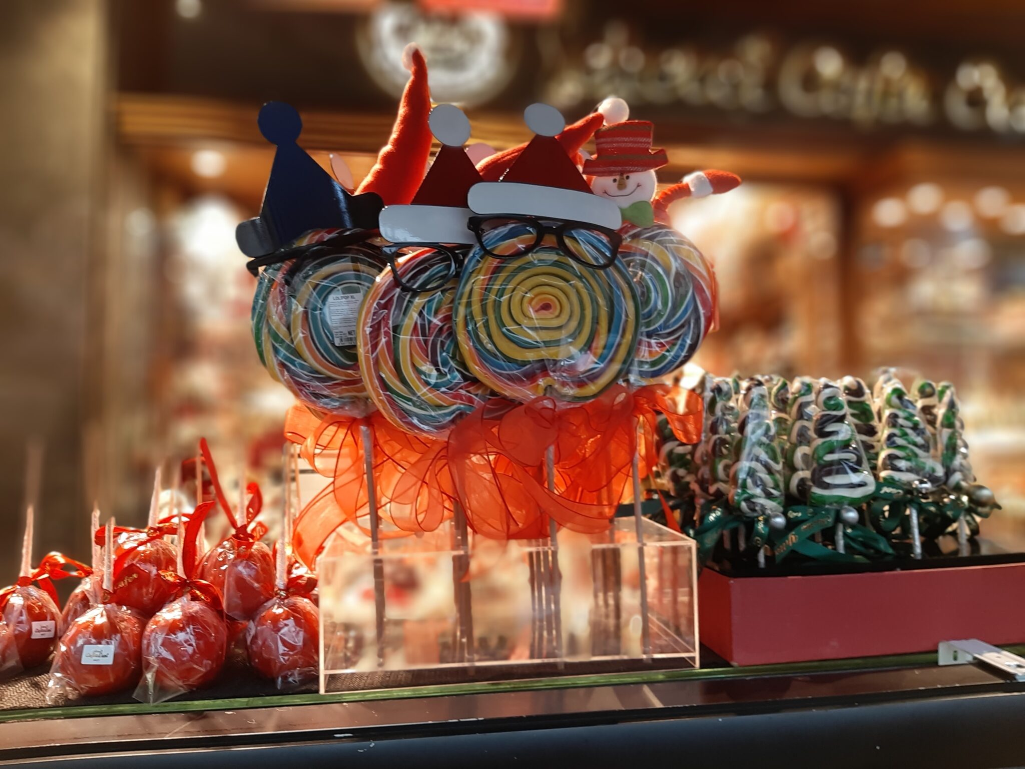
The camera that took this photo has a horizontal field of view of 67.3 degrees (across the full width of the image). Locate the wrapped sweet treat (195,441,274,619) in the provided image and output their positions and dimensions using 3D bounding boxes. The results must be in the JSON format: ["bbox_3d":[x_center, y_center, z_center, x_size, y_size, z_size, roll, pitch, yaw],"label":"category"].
[{"bbox_3d":[-0.289,0.152,0.801,0.080,0.185,0.080,-1,-2,-7],"label":"wrapped sweet treat"}]

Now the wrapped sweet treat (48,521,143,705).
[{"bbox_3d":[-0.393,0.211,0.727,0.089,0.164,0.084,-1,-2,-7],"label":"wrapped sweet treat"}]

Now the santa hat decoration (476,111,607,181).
[{"bbox_3d":[0.032,-0.258,0.858,0.145,0.097,0.079,-1,-2,-7],"label":"santa hat decoration"}]

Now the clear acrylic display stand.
[{"bbox_3d":[-0.010,0.224,0.826,0.365,0.124,0.181,-1,-2,-7],"label":"clear acrylic display stand"}]

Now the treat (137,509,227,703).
[{"bbox_3d":[-0.312,0.207,0.728,0.082,0.174,0.084,-1,-2,-7],"label":"treat"}]

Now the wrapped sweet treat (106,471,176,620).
[{"bbox_3d":[-0.395,0.168,0.819,0.078,0.153,0.078,-1,-2,-7],"label":"wrapped sweet treat"}]

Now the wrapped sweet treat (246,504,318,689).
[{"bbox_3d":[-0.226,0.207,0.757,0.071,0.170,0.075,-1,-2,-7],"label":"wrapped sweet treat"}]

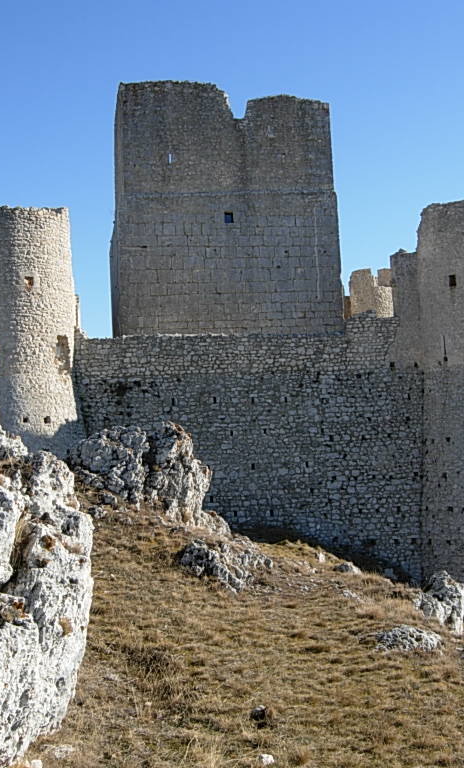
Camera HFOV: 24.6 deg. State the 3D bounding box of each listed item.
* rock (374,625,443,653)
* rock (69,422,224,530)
[{"bbox_3d":[3.134,4.533,19.000,1.120,0.450,0.850,-2,-4,0],"label":"rock"},{"bbox_3d":[-2.483,2.694,31.500,4.400,3.100,3.000,-2,-4,0],"label":"rock"}]

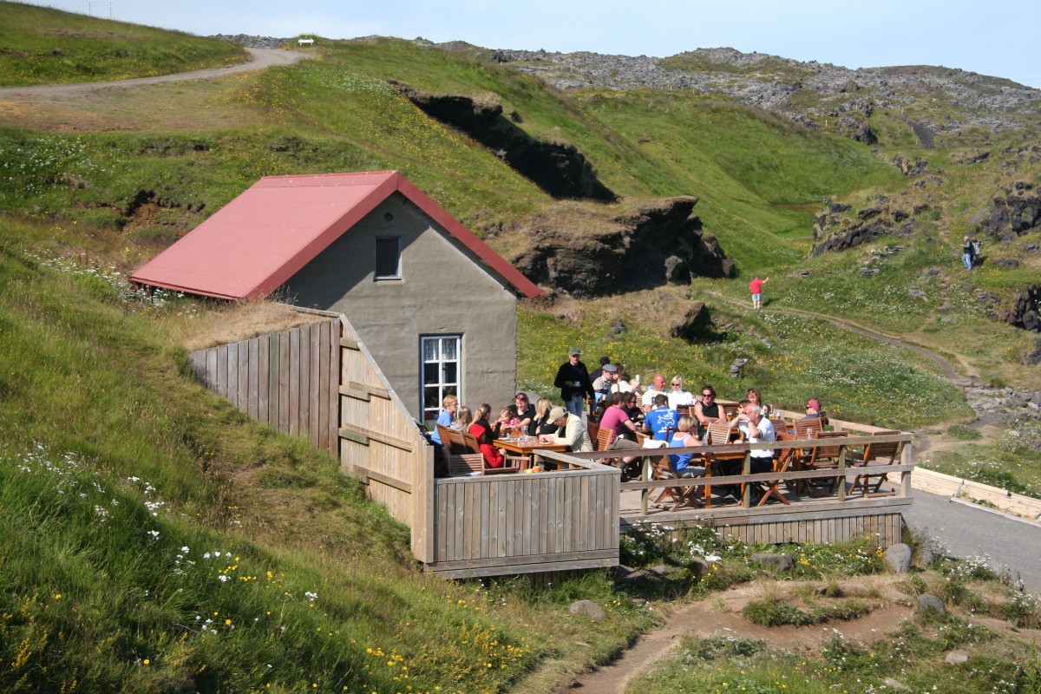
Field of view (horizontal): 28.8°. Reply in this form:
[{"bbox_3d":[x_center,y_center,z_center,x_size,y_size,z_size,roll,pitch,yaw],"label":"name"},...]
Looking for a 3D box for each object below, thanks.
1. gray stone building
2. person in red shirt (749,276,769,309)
[{"bbox_3d":[-3.552,-0.682,36.538,5.170,4.850,7.800,-2,4,-24],"label":"gray stone building"},{"bbox_3d":[12.140,-2.768,103.000,0.950,1.710,0.500,1,4,7],"label":"person in red shirt"}]

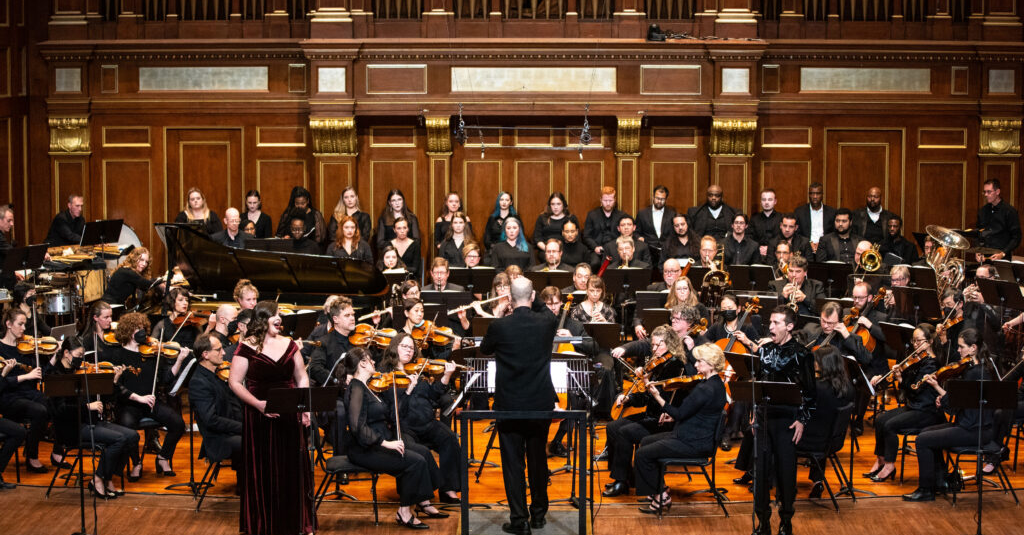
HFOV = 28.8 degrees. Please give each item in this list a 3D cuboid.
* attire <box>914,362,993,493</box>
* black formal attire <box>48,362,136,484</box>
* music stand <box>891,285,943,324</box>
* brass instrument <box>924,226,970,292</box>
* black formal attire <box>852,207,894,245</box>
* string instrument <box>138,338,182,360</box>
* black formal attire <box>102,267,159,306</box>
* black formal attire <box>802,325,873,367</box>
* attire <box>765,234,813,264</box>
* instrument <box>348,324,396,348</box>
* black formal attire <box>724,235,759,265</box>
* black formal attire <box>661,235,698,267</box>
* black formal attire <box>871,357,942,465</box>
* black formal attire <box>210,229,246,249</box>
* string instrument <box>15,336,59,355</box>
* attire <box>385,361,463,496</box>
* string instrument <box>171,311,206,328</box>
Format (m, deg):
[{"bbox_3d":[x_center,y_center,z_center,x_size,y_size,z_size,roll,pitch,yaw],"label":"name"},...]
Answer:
[{"bbox_3d":[3.562,1.264,16.030,0.620,1.060,0.460,-2,6,-16],"label":"attire"},{"bbox_3d":[-3.438,1.277,16.400,0.660,0.980,0.500,2,6,16],"label":"black formal attire"},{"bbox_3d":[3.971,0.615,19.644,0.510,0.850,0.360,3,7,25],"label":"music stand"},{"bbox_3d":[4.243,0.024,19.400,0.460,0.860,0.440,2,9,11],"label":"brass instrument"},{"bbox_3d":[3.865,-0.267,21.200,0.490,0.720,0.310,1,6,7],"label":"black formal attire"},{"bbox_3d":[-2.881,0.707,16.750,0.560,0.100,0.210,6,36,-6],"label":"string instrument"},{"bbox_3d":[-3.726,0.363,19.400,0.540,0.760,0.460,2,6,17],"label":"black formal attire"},{"bbox_3d":[2.722,0.850,16.600,0.570,0.820,0.540,4,6,37],"label":"black formal attire"},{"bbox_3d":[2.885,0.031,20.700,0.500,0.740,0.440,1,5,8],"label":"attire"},{"bbox_3d":[-1.024,0.579,16.000,0.620,0.110,0.220,7,49,12],"label":"instrument"},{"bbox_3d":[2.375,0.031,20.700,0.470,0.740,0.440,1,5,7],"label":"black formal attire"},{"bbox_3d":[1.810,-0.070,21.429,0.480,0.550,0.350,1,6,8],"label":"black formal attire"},{"bbox_3d":[3.384,1.217,16.950,0.640,0.930,0.480,-3,6,-33],"label":"black formal attire"},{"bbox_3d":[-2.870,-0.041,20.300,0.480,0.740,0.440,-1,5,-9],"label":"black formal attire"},{"bbox_3d":[-4.044,0.686,17.300,0.590,0.110,0.210,3,36,-9],"label":"string instrument"},{"bbox_3d":[-0.727,1.294,16.000,0.660,1.070,0.480,3,7,30],"label":"attire"},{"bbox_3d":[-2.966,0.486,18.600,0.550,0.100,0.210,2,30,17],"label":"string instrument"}]

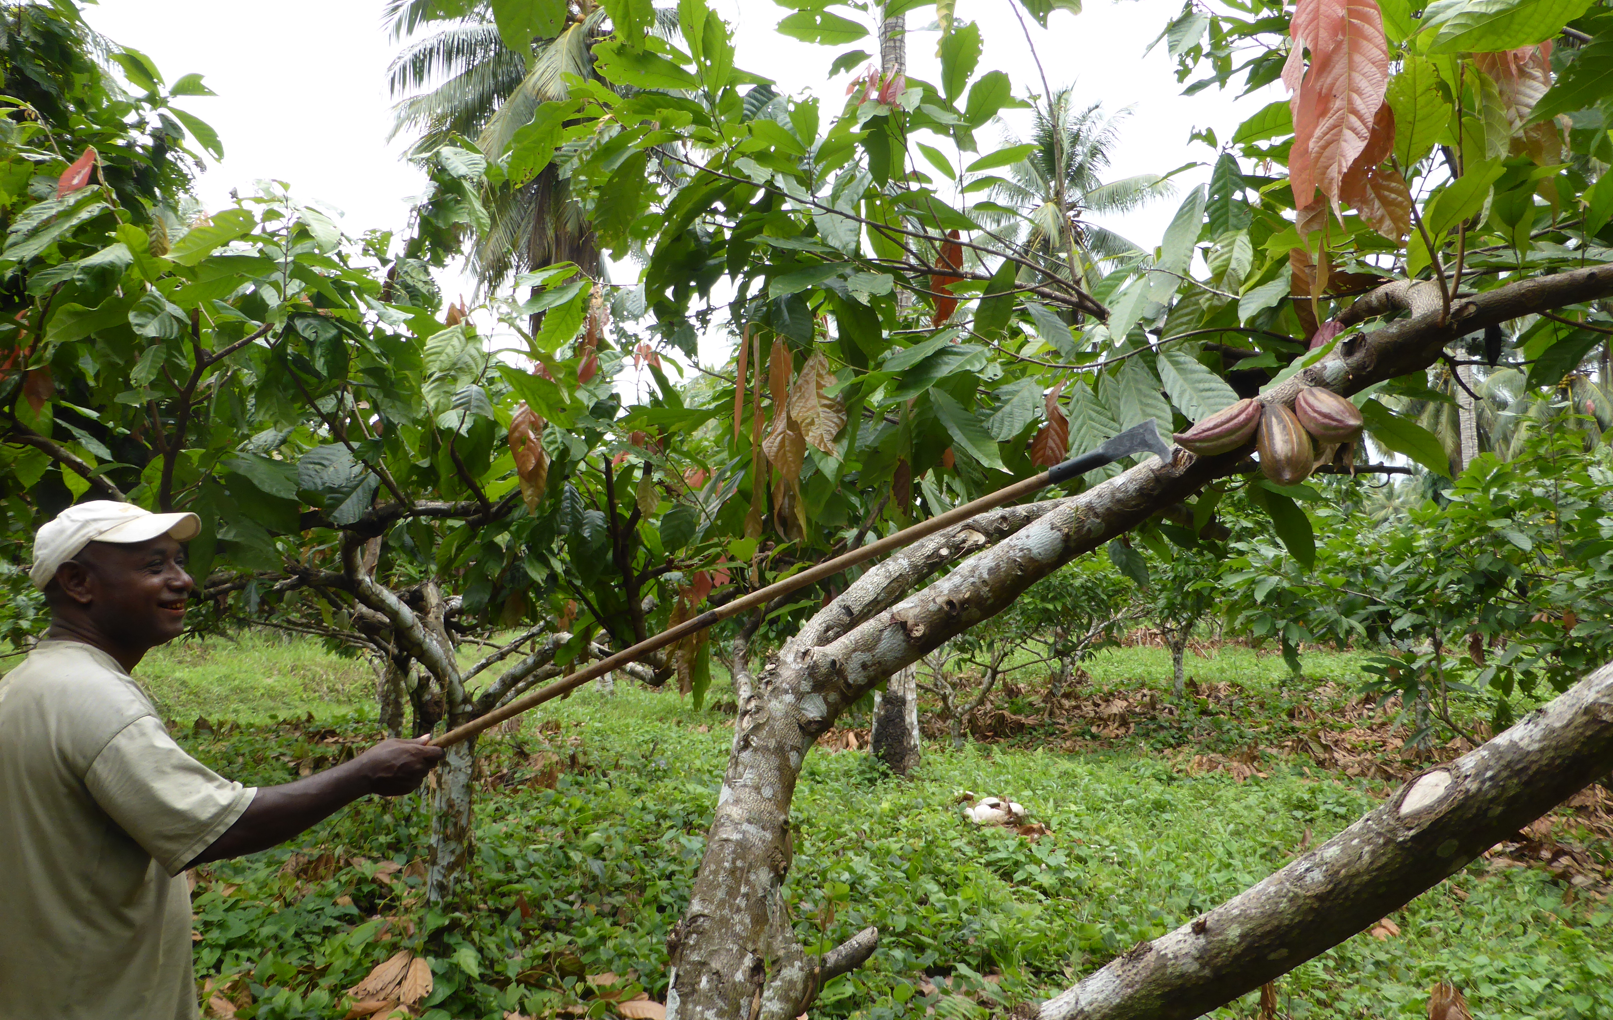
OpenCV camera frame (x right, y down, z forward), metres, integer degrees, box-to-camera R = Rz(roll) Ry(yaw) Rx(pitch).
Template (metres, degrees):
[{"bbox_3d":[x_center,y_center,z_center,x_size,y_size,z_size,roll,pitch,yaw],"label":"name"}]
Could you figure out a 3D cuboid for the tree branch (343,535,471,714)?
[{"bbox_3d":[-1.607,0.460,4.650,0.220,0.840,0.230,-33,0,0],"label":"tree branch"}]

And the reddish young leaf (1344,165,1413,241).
[{"bbox_3d":[0.871,-0.473,1.780,0.115,0.130,0.060,0,-1,17],"label":"reddish young leaf"}]

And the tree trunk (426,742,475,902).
[{"bbox_3d":[-1.436,1.253,4.700,0.165,0.680,0.165,5,0,0],"label":"tree trunk"}]

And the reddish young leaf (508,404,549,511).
[{"bbox_3d":[-0.885,-0.170,3.700,0.125,0.340,0.070,0,-1,0],"label":"reddish young leaf"}]

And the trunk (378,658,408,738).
[{"bbox_3d":[-2.772,1.270,7.800,0.170,0.570,0.170,0,-1,0],"label":"trunk"}]

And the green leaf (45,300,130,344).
[{"bbox_3d":[-2.098,-0.546,3.400,0.260,0.130,0.120,0,-1,-17],"label":"green leaf"}]

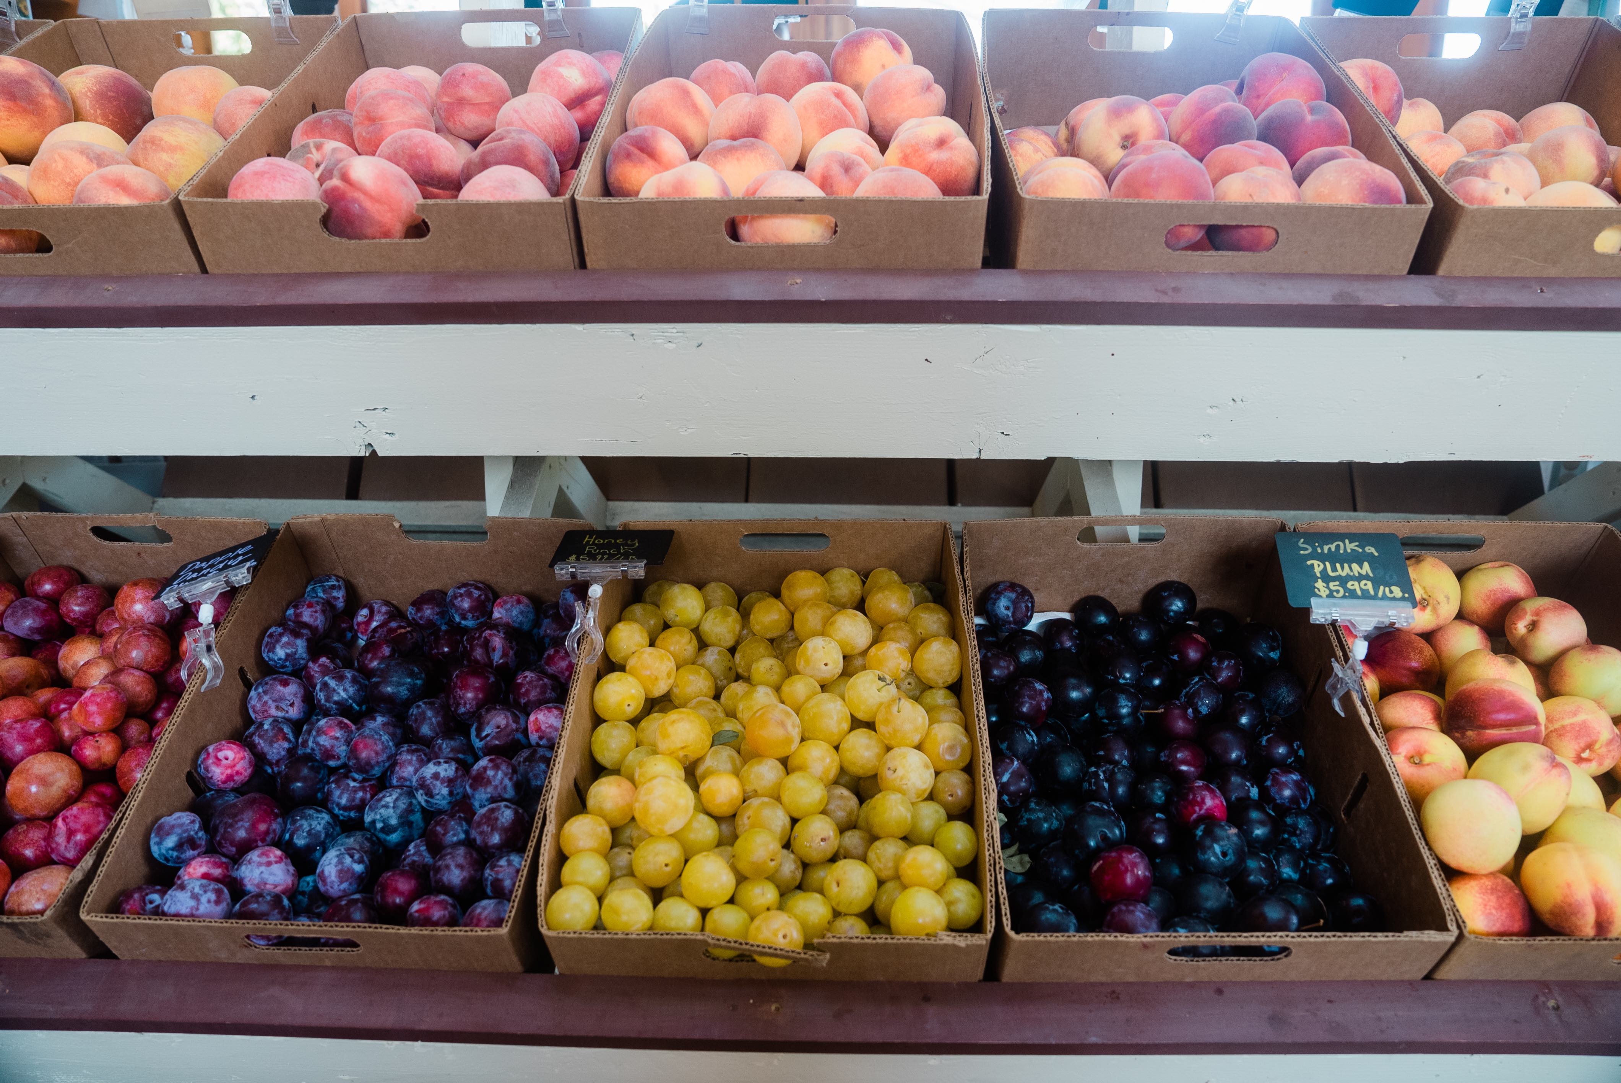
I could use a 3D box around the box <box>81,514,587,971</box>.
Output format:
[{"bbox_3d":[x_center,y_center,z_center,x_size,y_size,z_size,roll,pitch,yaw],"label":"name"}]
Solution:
[{"bbox_3d":[-0.356,0.167,0.942,0.304,0.126,0.405,0,45,2],"label":"box"}]

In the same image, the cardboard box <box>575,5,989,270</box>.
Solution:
[{"bbox_3d":[-0.011,-0.348,0.988,0.304,0.126,0.405,2,44,3],"label":"cardboard box"}]

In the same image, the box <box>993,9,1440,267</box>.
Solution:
[{"bbox_3d":[0.322,-0.351,0.997,0.304,0.126,0.405,2,44,3],"label":"box"}]

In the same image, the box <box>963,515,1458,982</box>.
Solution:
[{"bbox_3d":[0.294,0.170,0.925,0.304,0.126,0.405,0,45,2],"label":"box"}]

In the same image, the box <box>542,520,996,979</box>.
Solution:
[{"bbox_3d":[-0.026,0.168,0.919,0.304,0.126,0.405,0,45,1],"label":"box"}]

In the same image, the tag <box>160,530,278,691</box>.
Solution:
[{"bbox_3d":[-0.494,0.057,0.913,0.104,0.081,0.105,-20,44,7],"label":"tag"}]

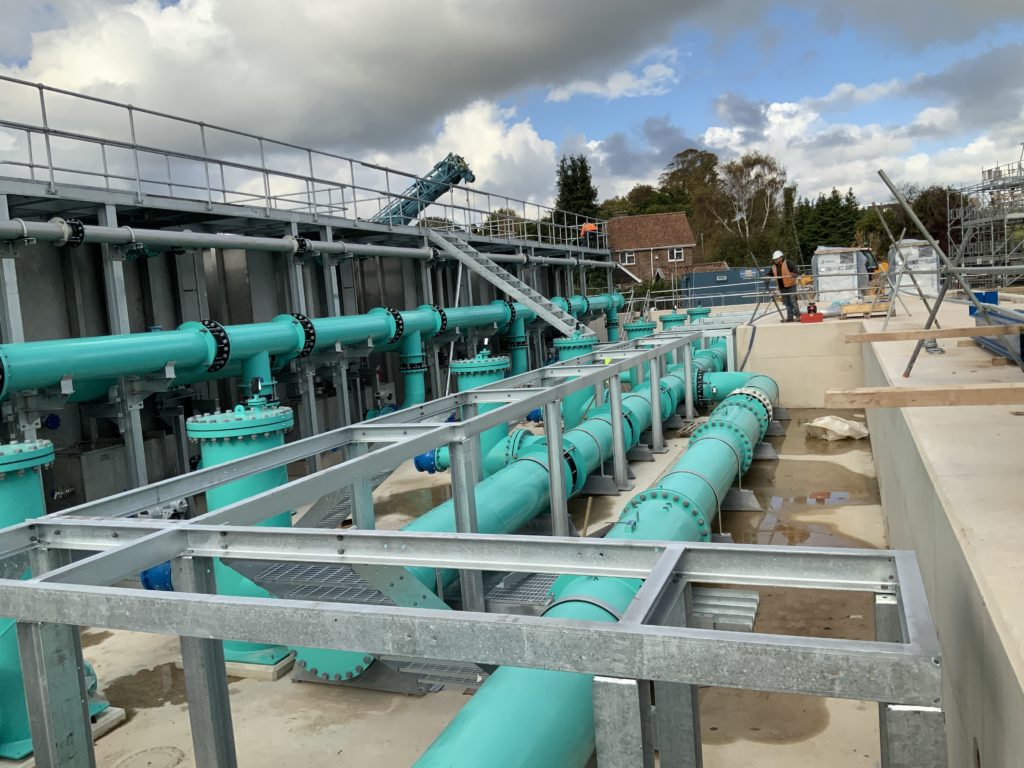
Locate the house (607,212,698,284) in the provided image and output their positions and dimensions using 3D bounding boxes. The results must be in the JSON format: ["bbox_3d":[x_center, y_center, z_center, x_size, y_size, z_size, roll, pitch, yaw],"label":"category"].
[{"bbox_3d":[11.131,-9.908,70.750,6.900,7.900,8.000,-4,5,5],"label":"house"}]

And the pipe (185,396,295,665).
[{"bbox_3d":[-2.307,1.218,7.617,0.940,2.140,0.940,-2,6,21],"label":"pipe"}]

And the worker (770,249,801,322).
[{"bbox_3d":[6.772,-2.424,21.281,0.680,1.760,0.520,-1,7,34],"label":"worker"}]

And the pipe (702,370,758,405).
[{"bbox_3d":[5.117,0.090,19.731,1.250,0.710,0.710,-2,6,21],"label":"pipe"}]

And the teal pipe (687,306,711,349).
[{"bbox_3d":[7.048,-1.834,32.024,0.910,2.080,0.910,-2,6,21],"label":"teal pipe"}]

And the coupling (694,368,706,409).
[{"bbox_3d":[4.447,0.114,19.994,0.170,0.910,0.910,-2,6,21],"label":"coupling"}]

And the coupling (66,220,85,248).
[{"bbox_3d":[-4.916,-1.704,9.690,0.320,0.320,0.200,-2,6,21],"label":"coupling"}]

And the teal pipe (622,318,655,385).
[{"bbox_3d":[3.470,-0.621,22.543,0.940,2.120,0.940,-2,6,21],"label":"teal pipe"}]

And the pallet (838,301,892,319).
[{"bbox_3d":[8.679,-1.832,20.971,1.200,0.400,1.000,-2,6,21],"label":"pallet"}]

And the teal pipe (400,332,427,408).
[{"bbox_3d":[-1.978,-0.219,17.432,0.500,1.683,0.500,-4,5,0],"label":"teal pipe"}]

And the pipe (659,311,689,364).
[{"bbox_3d":[5.233,-1.253,27.348,0.910,2.080,0.910,-2,6,21],"label":"pipe"}]

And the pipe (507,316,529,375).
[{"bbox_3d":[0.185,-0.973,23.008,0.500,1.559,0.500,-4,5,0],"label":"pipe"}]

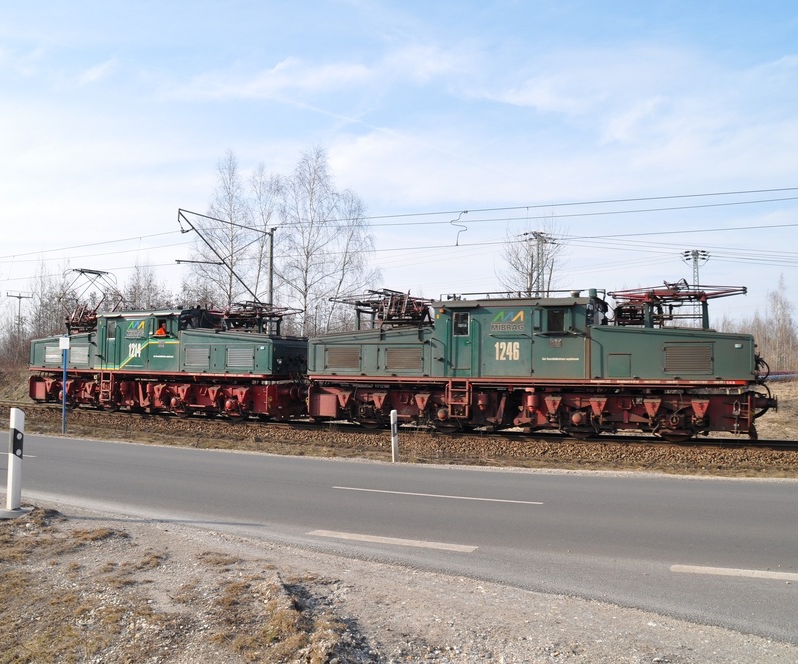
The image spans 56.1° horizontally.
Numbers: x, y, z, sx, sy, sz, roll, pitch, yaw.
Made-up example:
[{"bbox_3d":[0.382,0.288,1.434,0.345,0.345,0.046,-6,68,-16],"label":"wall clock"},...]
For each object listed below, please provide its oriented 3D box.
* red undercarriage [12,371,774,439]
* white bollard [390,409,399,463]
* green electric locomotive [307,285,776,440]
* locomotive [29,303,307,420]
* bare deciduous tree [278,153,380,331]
[{"bbox_3d":[-2.670,2.214,25.164,27.580,1.550,3.500,-1,-1,26],"label":"red undercarriage"},{"bbox_3d":[-0.078,2.037,14.600,0.110,1.030,0.120,-1,-1,29],"label":"white bollard"},{"bbox_3d":[3.494,0.828,22.150,13.644,4.200,3.050,0,-1,22],"label":"green electric locomotive"},{"bbox_3d":[-8.818,0.926,28.273,13.644,4.250,3.050,-1,-2,31],"label":"locomotive"},{"bbox_3d":[-4.170,-3.837,45.099,5.600,14.714,6.000,0,-1,0],"label":"bare deciduous tree"}]

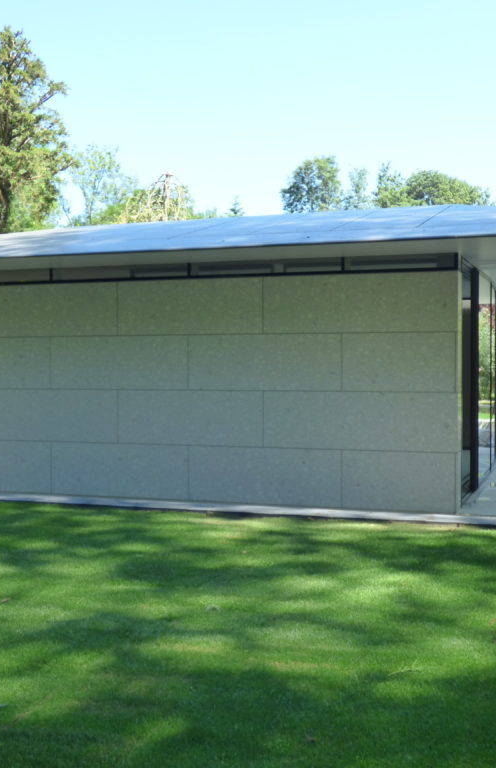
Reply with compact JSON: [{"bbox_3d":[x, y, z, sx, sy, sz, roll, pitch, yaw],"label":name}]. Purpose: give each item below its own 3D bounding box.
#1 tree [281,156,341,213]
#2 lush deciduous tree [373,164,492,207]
[{"bbox_3d":[3.093,-5.219,48.147,3.600,11.940,3.600,0,1,0],"label":"tree"},{"bbox_3d":[8.712,-4.758,46.137,5.700,11.080,5.700,0,1,0],"label":"lush deciduous tree"}]

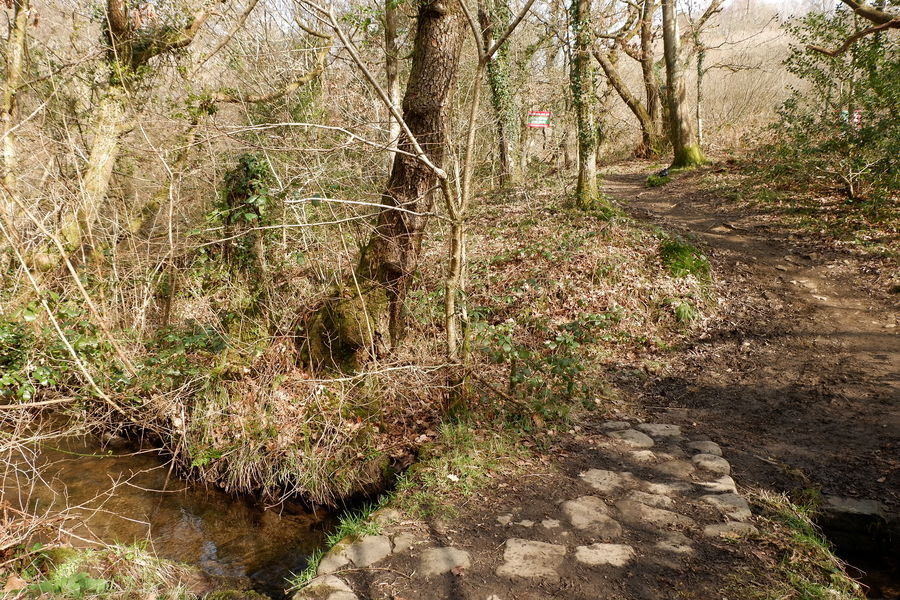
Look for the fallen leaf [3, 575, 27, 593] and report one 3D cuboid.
[{"bbox_3d":[-1.790,1.165,2.480,0.085,0.020,0.085,1,23,-18],"label":"fallen leaf"}]

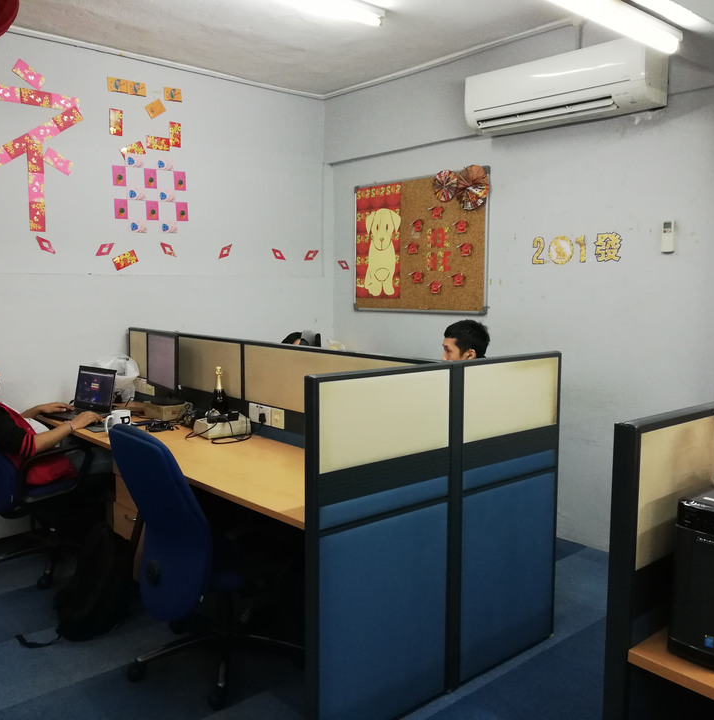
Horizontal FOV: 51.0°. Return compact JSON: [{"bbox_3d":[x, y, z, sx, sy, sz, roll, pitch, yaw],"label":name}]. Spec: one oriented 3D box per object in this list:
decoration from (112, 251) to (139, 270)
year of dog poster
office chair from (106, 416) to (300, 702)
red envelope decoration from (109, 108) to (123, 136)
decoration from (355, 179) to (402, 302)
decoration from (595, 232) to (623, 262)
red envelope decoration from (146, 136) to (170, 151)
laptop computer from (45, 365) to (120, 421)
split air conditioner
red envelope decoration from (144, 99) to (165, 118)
[{"bbox_3d":[-1.414,-0.612,4.588,0.154,0.072,0.010,-35,26,-34],"label":"decoration"},{"bbox_3d":[0.395,-0.763,5.040,0.032,0.904,1.248,-5,7,-41],"label":"year of dog poster"},{"bbox_3d":[-0.552,0.682,2.829,0.730,0.975,0.660,-5,7,-41],"label":"office chair"},{"bbox_3d":[-1.437,-1.423,4.485,0.088,0.154,0.008,-5,7,-41],"label":"red envelope decoration"},{"bbox_3d":[0.147,-0.833,5.286,0.020,0.789,0.470,-5,7,-41],"label":"decoration"},{"bbox_3d":[1.335,-0.596,3.966,0.010,0.157,0.159,-5,7,-41],"label":"decoration"},{"bbox_3d":[-1.235,-1.348,4.670,0.158,0.076,0.008,-5,7,-41],"label":"red envelope decoration"},{"bbox_3d":[-1.551,0.187,4.148,0.340,0.250,0.275,4,7,36],"label":"laptop computer"},{"bbox_3d":[1.051,-1.401,3.910,0.224,0.312,1.078,-5,7,-41],"label":"split air conditioner"},{"bbox_3d":[-1.246,-1.555,4.646,0.010,0.074,0.121,6,43,48],"label":"red envelope decoration"}]

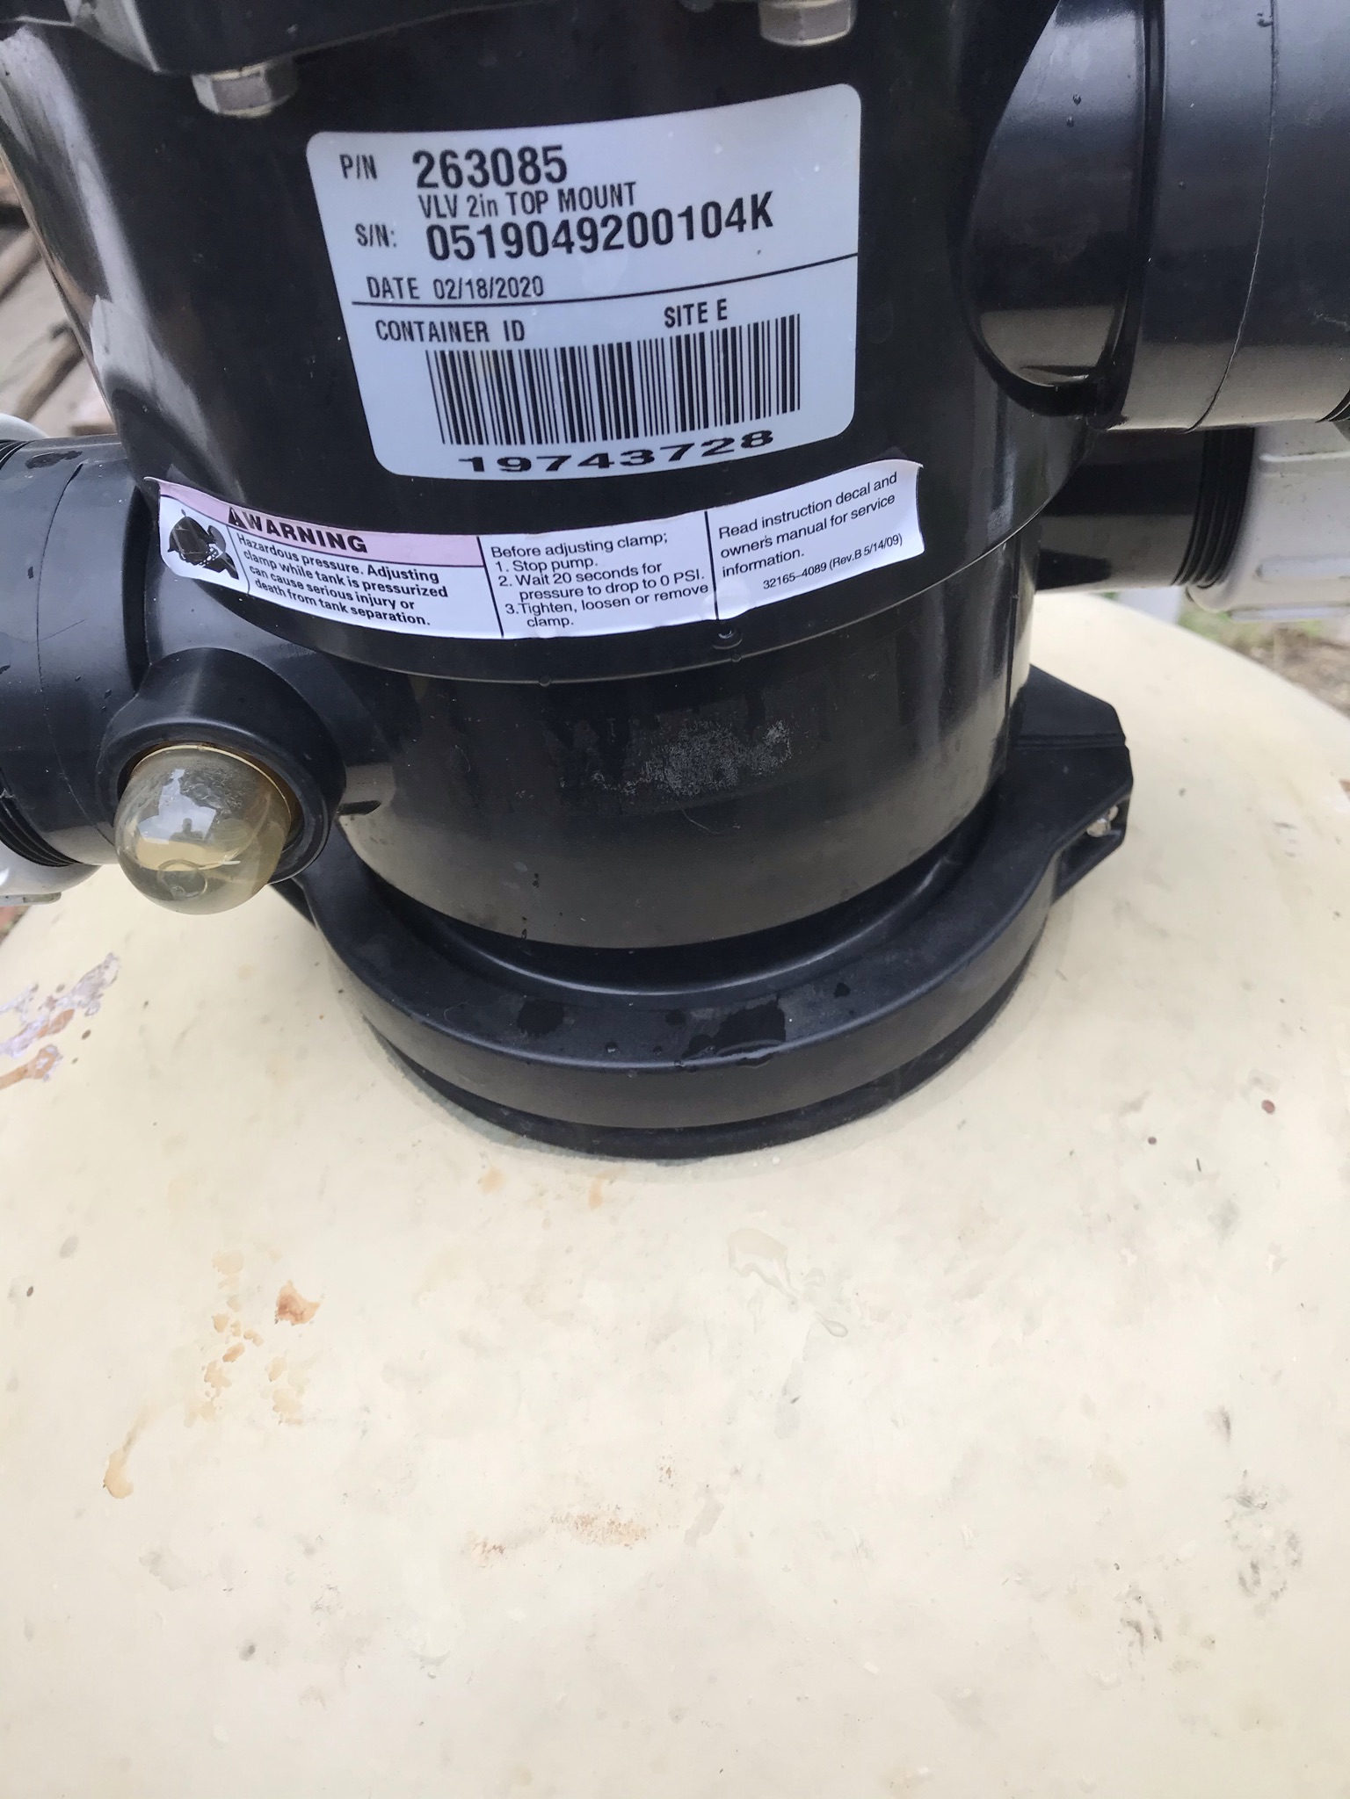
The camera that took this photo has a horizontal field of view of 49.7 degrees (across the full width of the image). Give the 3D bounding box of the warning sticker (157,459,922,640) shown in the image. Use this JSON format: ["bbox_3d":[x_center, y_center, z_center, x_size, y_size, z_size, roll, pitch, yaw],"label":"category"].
[{"bbox_3d":[-0.023,-0.059,0.248,0.129,0.021,0.022,0,48,8],"label":"warning sticker"}]

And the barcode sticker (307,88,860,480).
[{"bbox_3d":[-0.010,-0.085,0.208,0.074,0.051,0.007,-6,47,-1],"label":"barcode sticker"}]

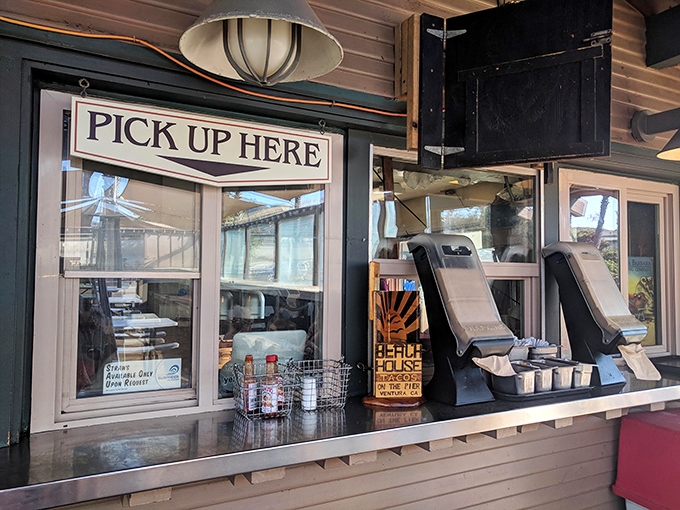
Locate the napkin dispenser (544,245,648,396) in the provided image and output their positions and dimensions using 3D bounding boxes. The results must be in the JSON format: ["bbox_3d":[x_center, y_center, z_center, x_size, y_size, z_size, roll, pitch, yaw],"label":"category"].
[{"bbox_3d":[1.089,0.238,2.201,0.193,0.592,0.365,2,-3,-32],"label":"napkin dispenser"}]

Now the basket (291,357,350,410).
[{"bbox_3d":[-0.075,0.431,1.706,0.169,0.145,0.158,2,-2,-27],"label":"basket"}]

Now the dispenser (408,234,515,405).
[{"bbox_3d":[0.430,0.218,1.856,0.193,0.592,0.365,2,-2,-28],"label":"dispenser"}]

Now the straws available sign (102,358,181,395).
[{"bbox_3d":[-0.602,0.372,1.569,0.224,0.091,0.005,2,-2,-27],"label":"straws available sign"}]

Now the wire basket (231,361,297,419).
[{"bbox_3d":[-0.247,0.426,1.617,0.169,0.145,0.158,2,-2,-27],"label":"wire basket"}]

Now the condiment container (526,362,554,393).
[{"bbox_3d":[0.733,0.464,1.949,0.097,0.092,0.156,2,-2,-27],"label":"condiment container"}]

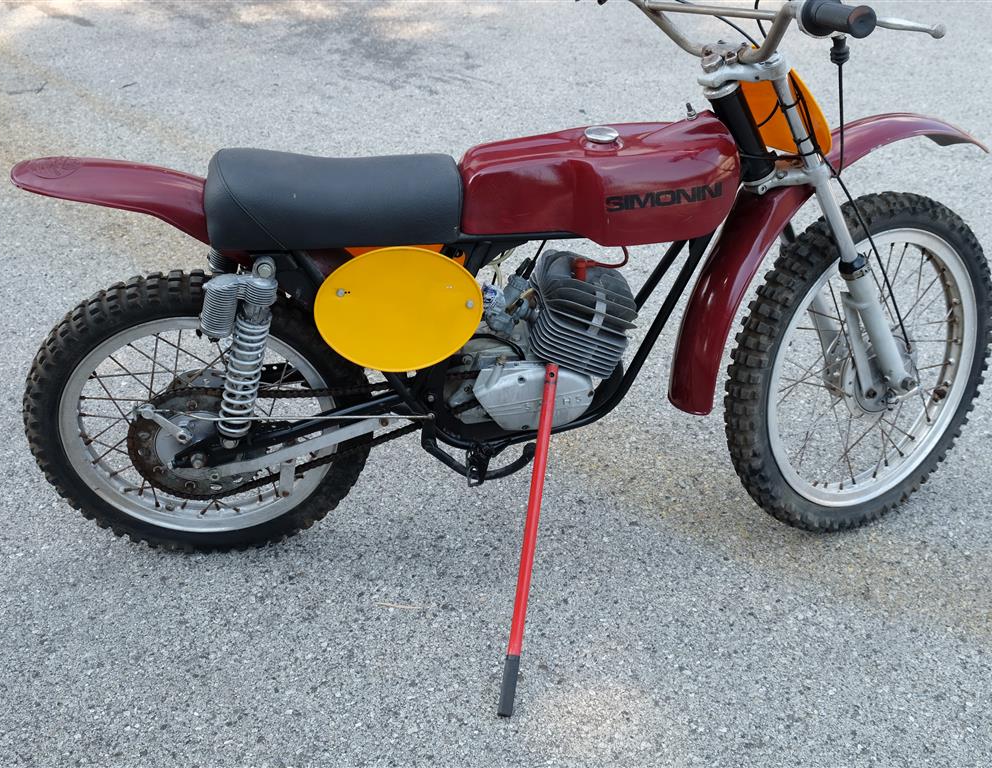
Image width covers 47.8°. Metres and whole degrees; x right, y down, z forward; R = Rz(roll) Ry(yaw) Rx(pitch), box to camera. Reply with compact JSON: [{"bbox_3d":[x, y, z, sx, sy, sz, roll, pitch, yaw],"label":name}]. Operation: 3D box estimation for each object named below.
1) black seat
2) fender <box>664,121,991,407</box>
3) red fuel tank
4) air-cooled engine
[{"bbox_3d":[-0.259,-0.307,1.781,0.396,0.108,0.200,-3,34,-11],"label":"black seat"},{"bbox_3d":[0.640,-0.243,2.064,0.727,0.487,0.140,-11,23,-28],"label":"fender"},{"bbox_3d":[0.167,-0.356,1.845,0.458,0.183,0.230,-3,34,-11],"label":"red fuel tank"},{"bbox_3d":[0.071,-0.100,1.994,0.335,0.287,0.220,-3,34,-11],"label":"air-cooled engine"}]

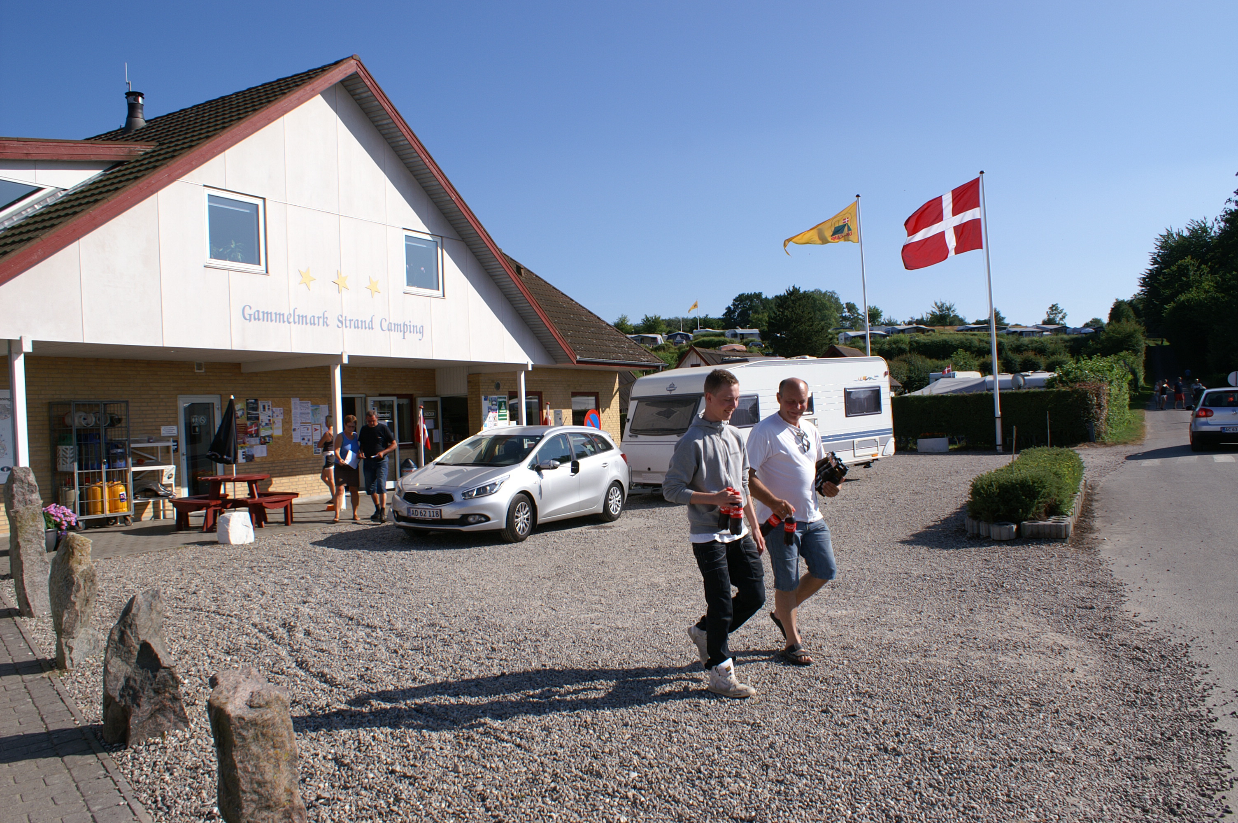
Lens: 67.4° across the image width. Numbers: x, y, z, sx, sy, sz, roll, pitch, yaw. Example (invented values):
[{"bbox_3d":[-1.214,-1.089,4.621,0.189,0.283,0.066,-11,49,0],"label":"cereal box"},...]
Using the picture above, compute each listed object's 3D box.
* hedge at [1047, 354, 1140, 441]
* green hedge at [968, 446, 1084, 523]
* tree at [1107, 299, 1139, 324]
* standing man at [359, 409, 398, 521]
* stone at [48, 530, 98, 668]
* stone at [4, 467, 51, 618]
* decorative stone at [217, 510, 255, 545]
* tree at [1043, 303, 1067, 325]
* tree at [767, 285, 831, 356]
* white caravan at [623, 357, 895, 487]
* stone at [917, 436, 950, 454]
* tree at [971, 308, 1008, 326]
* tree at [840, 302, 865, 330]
[{"bbox_3d":[15.973,-0.581,30.942,1.600,2.600,9.500,-3,-1,31],"label":"hedge"},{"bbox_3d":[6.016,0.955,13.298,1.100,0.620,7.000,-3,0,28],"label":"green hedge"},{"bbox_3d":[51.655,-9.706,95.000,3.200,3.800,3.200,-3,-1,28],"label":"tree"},{"bbox_3d":[-3.925,0.872,15.008,0.600,1.760,0.420,-3,-1,-2],"label":"standing man"},{"bbox_3d":[-3.778,1.284,6.442,0.300,0.910,0.290,-3,-1,40],"label":"stone"},{"bbox_3d":[-5.638,1.246,8.850,0.290,1.410,0.330,-3,-1,27],"label":"stone"},{"bbox_3d":[-5.274,1.560,12.752,0.450,0.460,0.420,-3,-1,25],"label":"decorative stone"},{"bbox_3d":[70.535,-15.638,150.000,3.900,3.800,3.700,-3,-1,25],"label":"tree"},{"bbox_3d":[20.307,-9.743,105.000,7.400,8.700,7.200,-2,0,0],"label":"tree"},{"bbox_3d":[2.659,0.235,17.898,5.343,2.490,2.320,-4,1,-37],"label":"white caravan"},{"bbox_3d":[9.488,1.016,28.000,0.950,0.450,0.450,-2,0,0],"label":"stone"},{"bbox_3d":[59.900,-15.169,150.000,6.000,3.100,4.600,-3,-1,22],"label":"tree"},{"bbox_3d":[41.547,-16.858,165.000,4.600,5.100,4.600,-3,-1,14],"label":"tree"}]

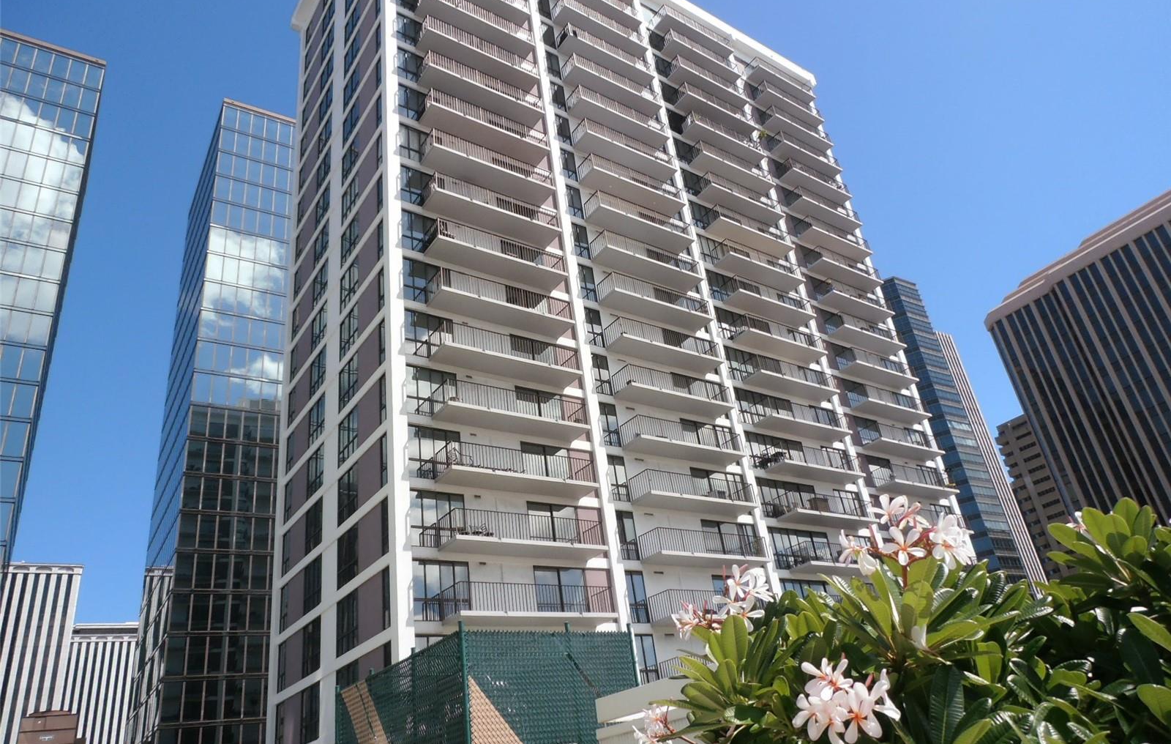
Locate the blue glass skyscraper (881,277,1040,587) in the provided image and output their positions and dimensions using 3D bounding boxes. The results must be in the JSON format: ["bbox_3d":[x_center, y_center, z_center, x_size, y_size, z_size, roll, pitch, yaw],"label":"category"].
[{"bbox_3d":[95.711,39.495,214.322,20.000,131.000,32.000,9,-33,-30],"label":"blue glass skyscraper"}]

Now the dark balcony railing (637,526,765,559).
[{"bbox_3d":[5.515,8.078,37.169,6.682,1.048,1.354,12,-34,-34],"label":"dark balcony railing"}]

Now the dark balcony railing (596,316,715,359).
[{"bbox_3d":[4.186,-1.360,42.718,6.761,1.058,1.395,12,-34,-34],"label":"dark balcony railing"}]

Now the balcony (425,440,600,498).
[{"bbox_3d":[-2.705,4.086,33.367,6.926,1.185,1.434,12,-34,-34],"label":"balcony"}]

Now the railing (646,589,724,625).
[{"bbox_3d":[5.955,10.681,36.622,6.884,1.086,1.430,12,-34,-34],"label":"railing"}]

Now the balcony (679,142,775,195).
[{"bbox_3d":[10.171,-13.955,56.275,6.900,1.238,1.485,12,-34,-34],"label":"balcony"}]

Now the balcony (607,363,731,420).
[{"bbox_3d":[4.569,1.114,41.709,6.884,1.238,1.485,12,-34,-34],"label":"balcony"}]

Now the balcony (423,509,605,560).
[{"bbox_3d":[-2.396,6.508,32.154,6.958,1.205,1.611,12,-34,-34],"label":"balcony"}]

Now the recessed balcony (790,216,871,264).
[{"bbox_3d":[18.388,-9.679,60.175,7.018,1.205,1.611,12,-34,-34],"label":"recessed balcony"}]

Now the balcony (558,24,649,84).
[{"bbox_3d":[1.341,-20.327,52.926,6.885,1.205,1.611,12,-34,-34],"label":"balcony"}]

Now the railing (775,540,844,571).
[{"bbox_3d":[13.548,9.986,43.225,6.742,1.059,1.572,12,-34,-34],"label":"railing"}]

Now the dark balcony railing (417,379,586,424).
[{"bbox_3d":[-3.083,1.653,34.667,6.748,1.058,1.395,12,-34,-34],"label":"dark balcony railing"}]

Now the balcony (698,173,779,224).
[{"bbox_3d":[10.324,-11.362,53.938,6.829,1.191,1.408,12,-34,-34],"label":"balcony"}]

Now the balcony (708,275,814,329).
[{"bbox_3d":[11.451,-4.286,50.829,6.965,1.205,1.611,12,-34,-34],"label":"balcony"}]

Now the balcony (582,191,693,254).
[{"bbox_3d":[3.186,-8.534,46.998,6.976,1.192,1.467,12,-34,-34],"label":"balcony"}]

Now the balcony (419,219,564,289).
[{"bbox_3d":[-4.160,-5.432,38.531,6.958,1.205,1.611,12,-34,-34],"label":"balcony"}]

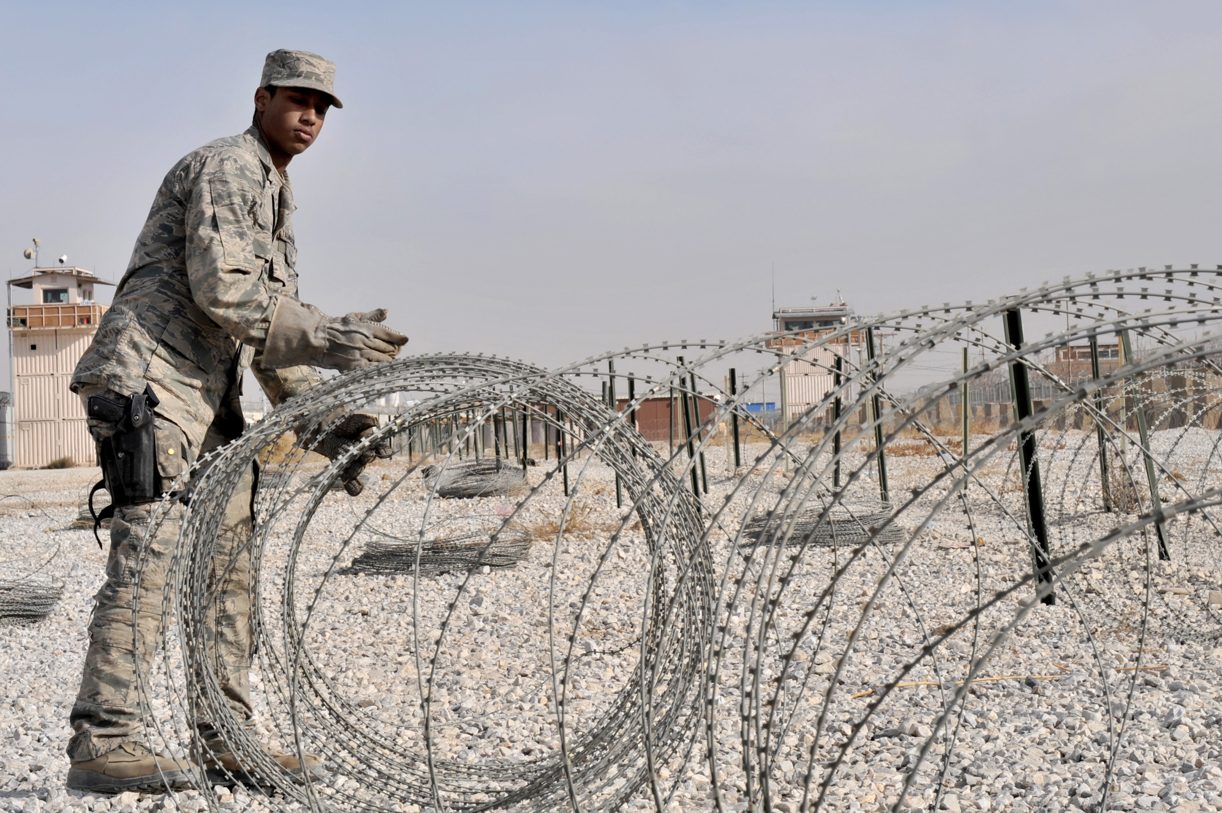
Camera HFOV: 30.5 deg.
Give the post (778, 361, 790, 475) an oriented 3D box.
[{"bbox_3d":[2.224,0.176,28.500,0.050,1.370,0.050,-2,-1,0],"label":"post"}]

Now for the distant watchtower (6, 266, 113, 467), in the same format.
[{"bbox_3d":[-31.272,-2.337,129.000,5.500,11.300,7.600,-2,-1,-2],"label":"distant watchtower"}]

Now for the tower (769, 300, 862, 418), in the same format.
[{"bbox_3d":[18.195,-3.292,198.000,8.400,11.200,5.800,-2,-1,2],"label":"tower"}]

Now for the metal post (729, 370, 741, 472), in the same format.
[{"bbox_3d":[1.666,0.160,30.000,0.075,1.360,0.050,-4,-1,0],"label":"metal post"}]

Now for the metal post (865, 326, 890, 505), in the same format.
[{"bbox_3d":[2.145,0.073,18.000,0.060,1.450,0.050,-6,-1,0],"label":"metal post"}]

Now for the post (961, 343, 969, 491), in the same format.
[{"bbox_3d":[3.279,0.119,20.700,0.055,1.360,0.050,-1,-1,0],"label":"post"}]

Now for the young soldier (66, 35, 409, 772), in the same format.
[{"bbox_3d":[-0.876,0.035,5.250,0.740,1.700,0.540,-2,-1,15],"label":"young soldier"}]

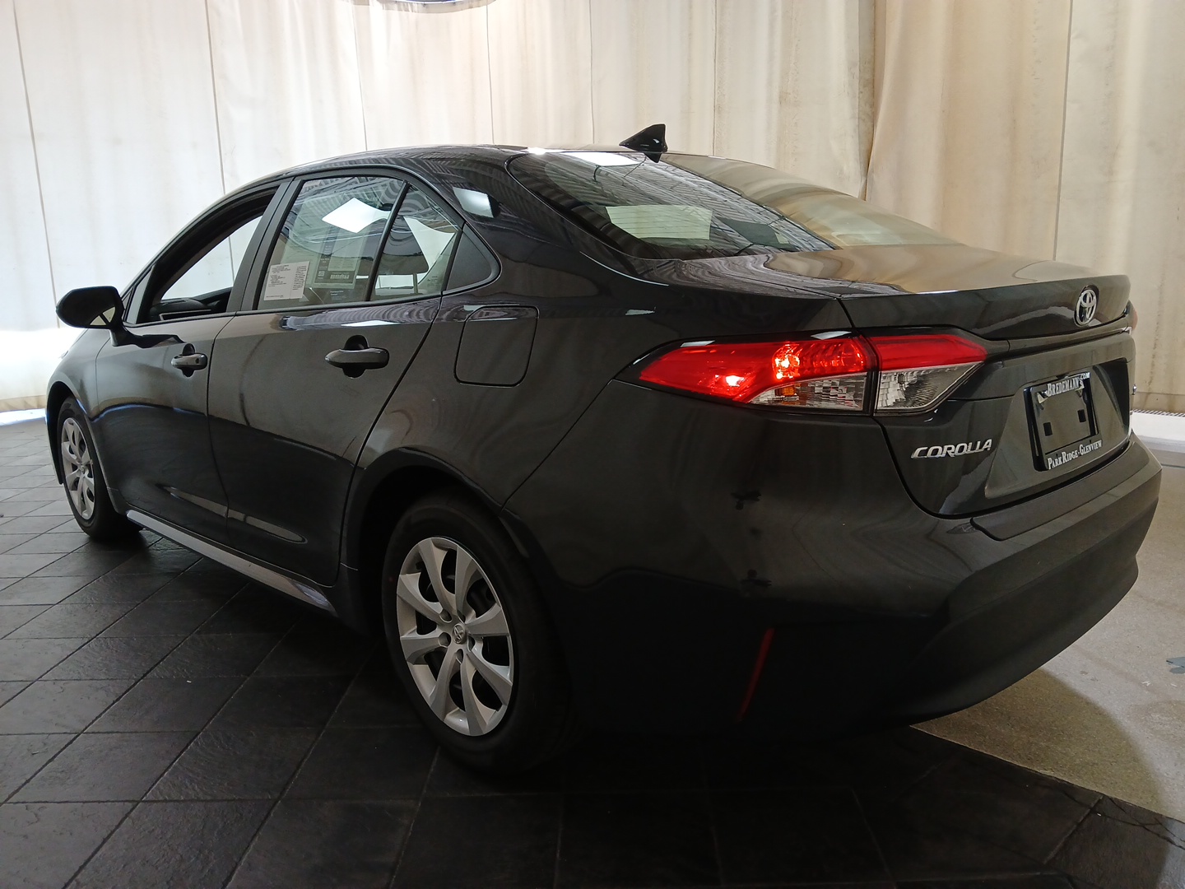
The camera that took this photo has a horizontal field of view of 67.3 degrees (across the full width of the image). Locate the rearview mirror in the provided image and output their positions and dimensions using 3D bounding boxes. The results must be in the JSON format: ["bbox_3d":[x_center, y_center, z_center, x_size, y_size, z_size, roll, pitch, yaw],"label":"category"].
[{"bbox_3d":[-1.764,-0.478,3.120,0.210,0.146,0.130,-10,14,-44],"label":"rearview mirror"}]

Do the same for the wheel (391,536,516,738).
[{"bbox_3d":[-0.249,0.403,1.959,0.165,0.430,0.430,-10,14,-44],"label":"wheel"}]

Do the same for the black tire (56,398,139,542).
[{"bbox_3d":[-2.134,0.093,3.868,0.210,0.630,0.630,-10,14,-44],"label":"black tire"}]

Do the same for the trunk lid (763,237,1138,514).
[{"bbox_3d":[0.777,-0.188,1.929,1.260,0.470,0.610,-10,14,-44],"label":"trunk lid"}]

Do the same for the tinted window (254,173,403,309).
[{"bbox_3d":[-0.688,-0.526,2.338,0.580,0.370,0.040,9,-10,45],"label":"tinted window"}]

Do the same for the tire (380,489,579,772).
[{"bbox_3d":[-0.240,0.401,1.968,0.210,0.630,0.630,-10,14,-44],"label":"tire"}]

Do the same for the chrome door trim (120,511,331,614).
[{"bbox_3d":[-1.233,0.339,2.872,0.055,0.080,1.600,-10,14,-44],"label":"chrome door trim"}]

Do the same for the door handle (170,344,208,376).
[{"bbox_3d":[-1.227,-0.257,2.711,0.060,0.092,0.255,-10,14,-44],"label":"door handle"}]

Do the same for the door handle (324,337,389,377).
[{"bbox_3d":[-0.530,-0.196,2.001,0.060,0.092,0.255,-10,14,-44],"label":"door handle"}]

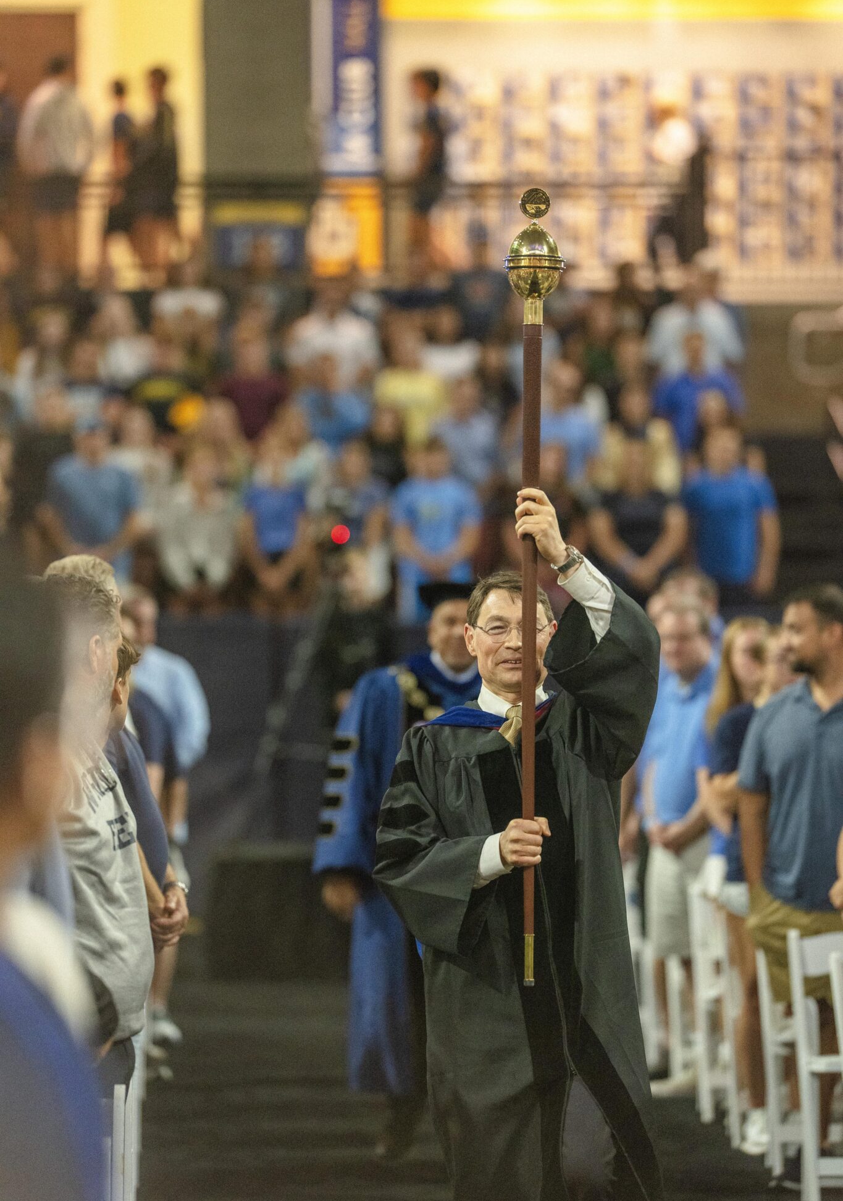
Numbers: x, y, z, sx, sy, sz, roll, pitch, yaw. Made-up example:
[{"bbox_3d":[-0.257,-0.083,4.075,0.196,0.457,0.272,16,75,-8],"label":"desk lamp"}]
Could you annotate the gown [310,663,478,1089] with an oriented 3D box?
[{"bbox_3d":[0.088,0.811,14.100,0.800,1.330,0.520,0,0,-1],"label":"gown"}]

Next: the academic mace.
[{"bbox_3d":[0.219,-0.026,9.200,0.115,1.545,0.110,0,2,0],"label":"academic mace"}]

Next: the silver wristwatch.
[{"bbox_3d":[0.287,-0.079,9.300,0.056,0.042,0.062,-43,0,9],"label":"silver wristwatch"}]

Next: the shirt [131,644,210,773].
[{"bbox_3d":[-1.050,0.540,17.800,0.540,0.750,0.320,0,0,-30],"label":"shirt"}]

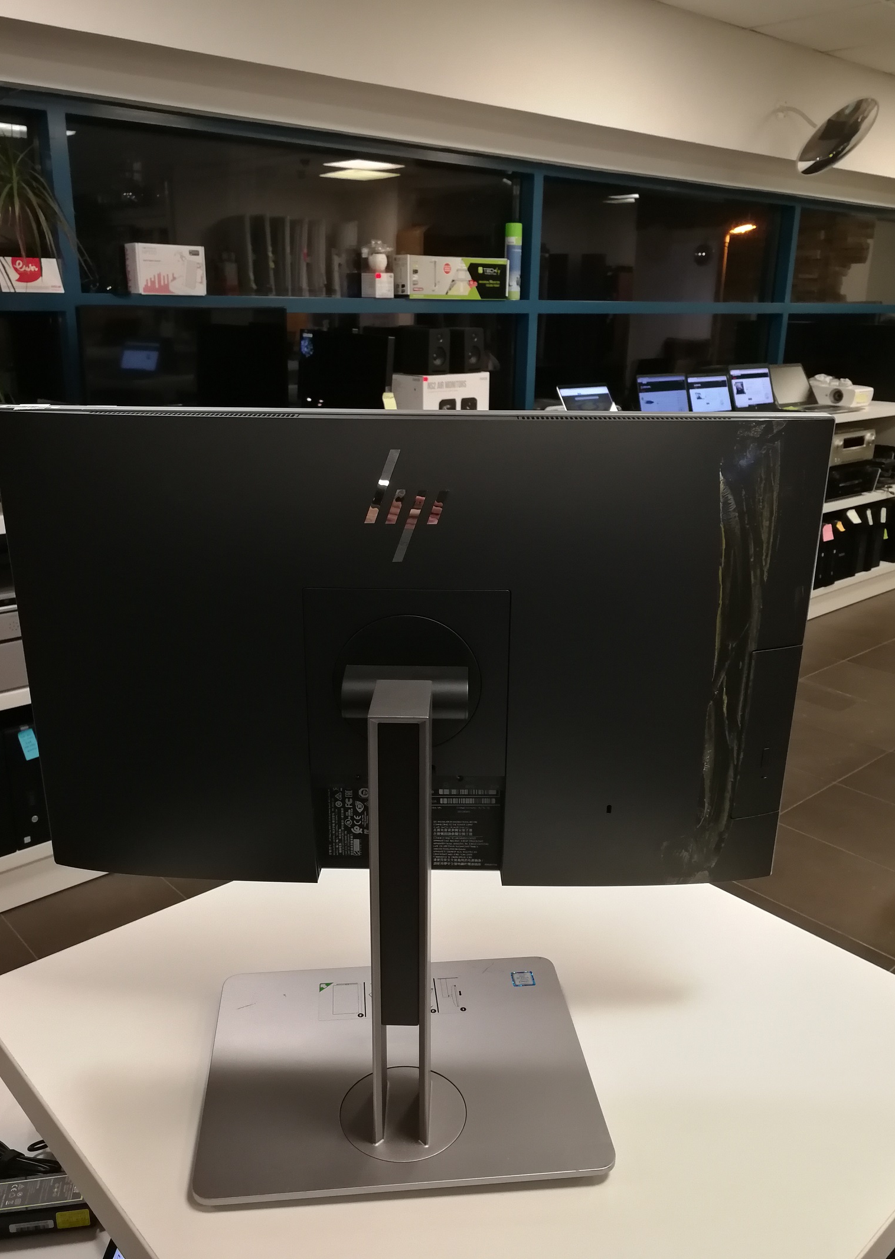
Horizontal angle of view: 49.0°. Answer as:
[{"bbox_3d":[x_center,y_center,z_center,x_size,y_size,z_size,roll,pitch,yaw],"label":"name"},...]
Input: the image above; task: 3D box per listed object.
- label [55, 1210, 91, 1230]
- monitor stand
[{"bbox_3d":[-0.370,0.585,0.973,0.030,0.020,0.002,-2,19,-9],"label":"label"},{"bbox_3d":[-0.034,0.180,0.696,0.284,0.326,0.221,-1,19,-6],"label":"monitor stand"}]

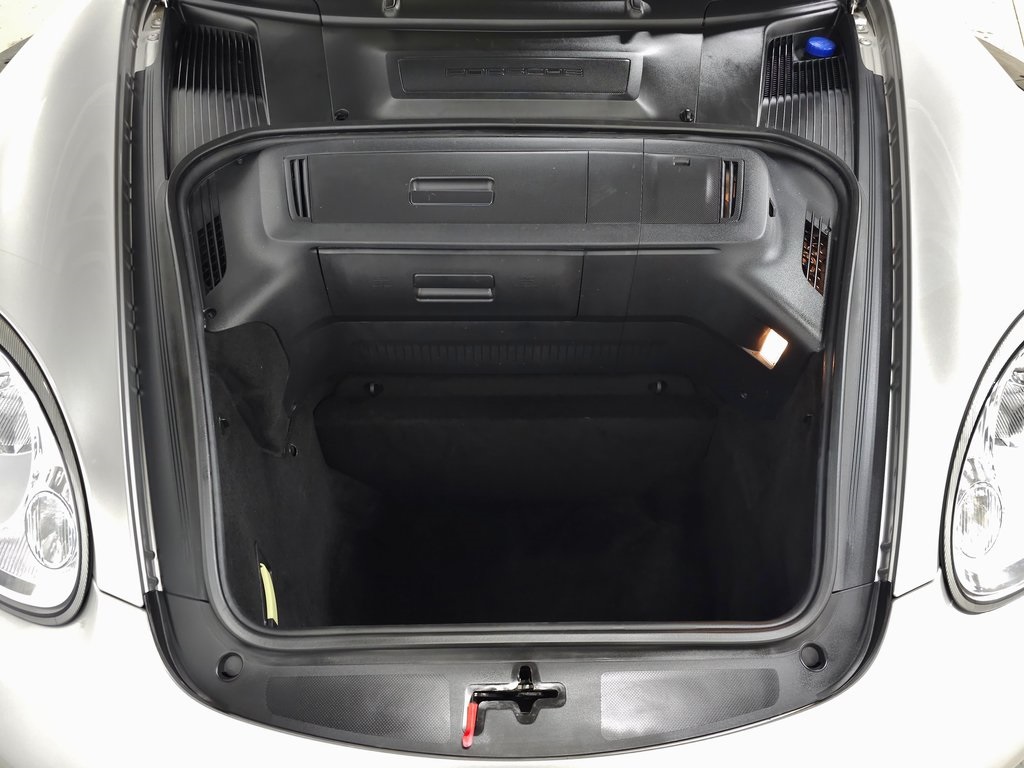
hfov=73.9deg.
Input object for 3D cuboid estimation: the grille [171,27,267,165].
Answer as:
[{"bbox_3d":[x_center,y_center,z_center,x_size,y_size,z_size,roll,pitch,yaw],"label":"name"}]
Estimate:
[{"bbox_3d":[-0.466,-0.457,1.081,0.150,0.035,0.215,0,100,-3],"label":"grille"}]

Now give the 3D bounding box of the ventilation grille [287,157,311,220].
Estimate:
[{"bbox_3d":[-0.356,-0.326,1.136,0.038,0.020,0.104,-1,103,-3],"label":"ventilation grille"}]

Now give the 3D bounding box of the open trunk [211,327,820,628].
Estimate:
[{"bbox_3d":[0.006,0.181,1.152,0.790,0.450,0.550,-1,61,0],"label":"open trunk"}]

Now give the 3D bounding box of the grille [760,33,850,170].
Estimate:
[{"bbox_3d":[0.469,-0.450,1.081,0.140,0.035,0.200,0,100,3],"label":"grille"}]

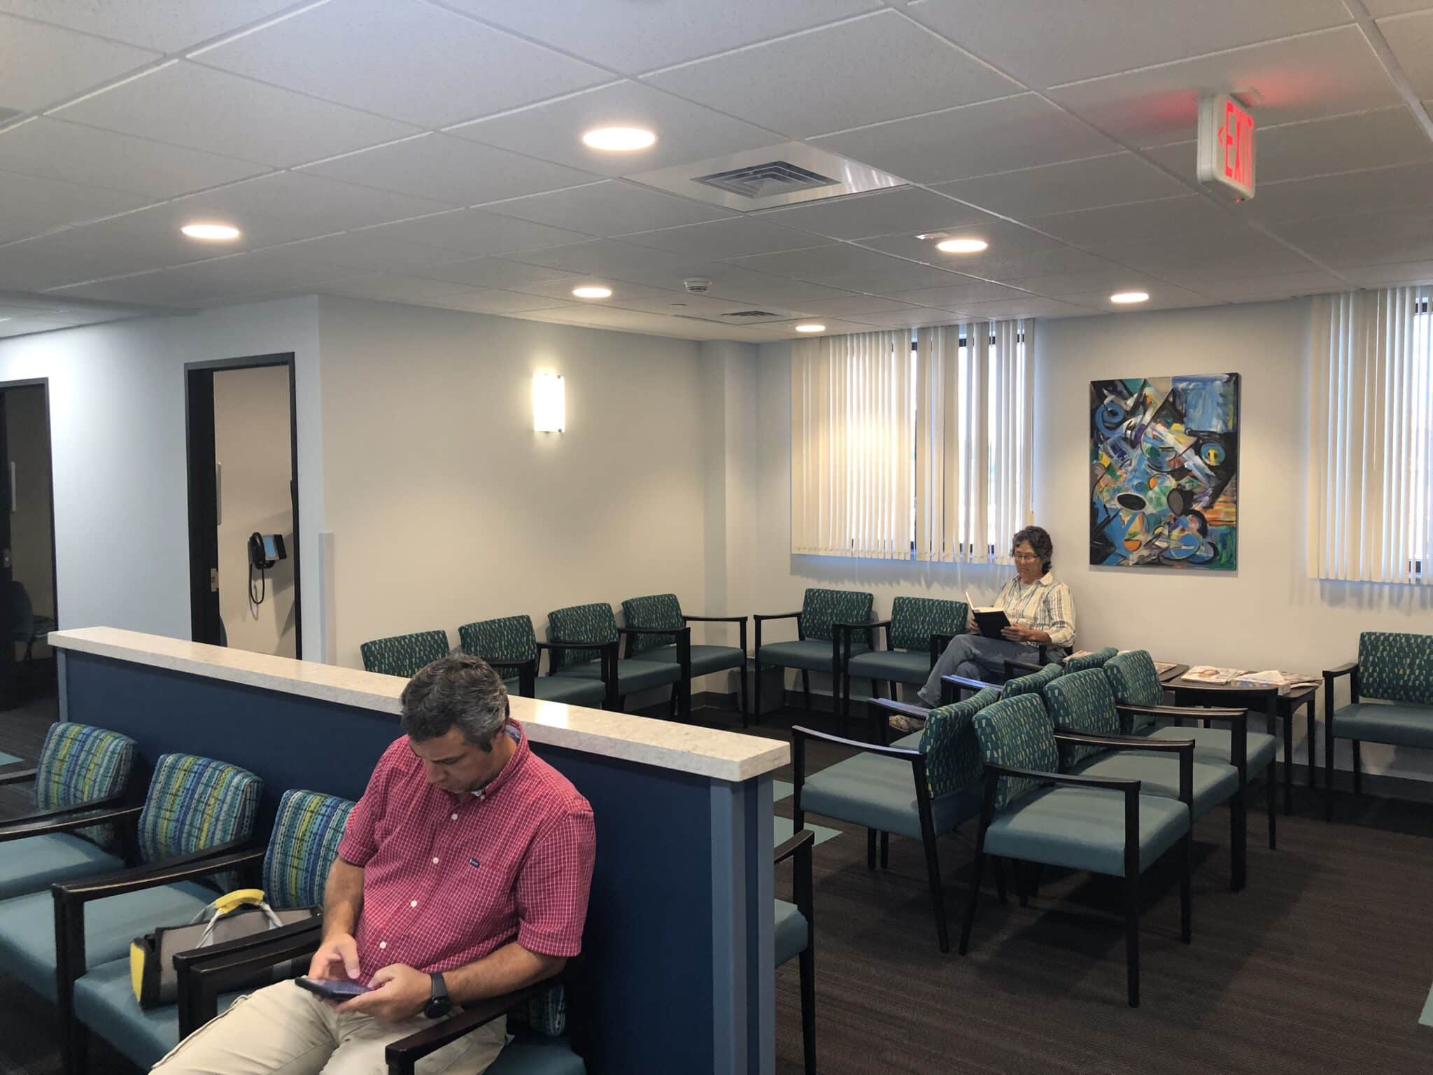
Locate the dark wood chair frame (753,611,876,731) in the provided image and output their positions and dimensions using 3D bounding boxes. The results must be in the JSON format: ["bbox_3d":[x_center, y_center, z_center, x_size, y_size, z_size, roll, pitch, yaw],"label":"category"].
[{"bbox_3d":[0.654,0.790,7.194,0.620,0.750,0.630,3,5,37],"label":"dark wood chair frame"}]

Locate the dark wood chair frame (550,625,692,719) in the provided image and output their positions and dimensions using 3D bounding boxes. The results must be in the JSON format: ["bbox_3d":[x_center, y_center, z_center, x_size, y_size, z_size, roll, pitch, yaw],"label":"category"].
[{"bbox_3d":[-0.575,0.852,6.481,0.590,0.690,0.590,2,5,38],"label":"dark wood chair frame"}]

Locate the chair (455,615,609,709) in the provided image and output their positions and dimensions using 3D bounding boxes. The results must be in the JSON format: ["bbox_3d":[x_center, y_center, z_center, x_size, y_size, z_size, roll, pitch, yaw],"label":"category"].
[{"bbox_3d":[-0.957,0.826,6.002,0.610,0.810,0.590,2,5,38],"label":"chair"}]

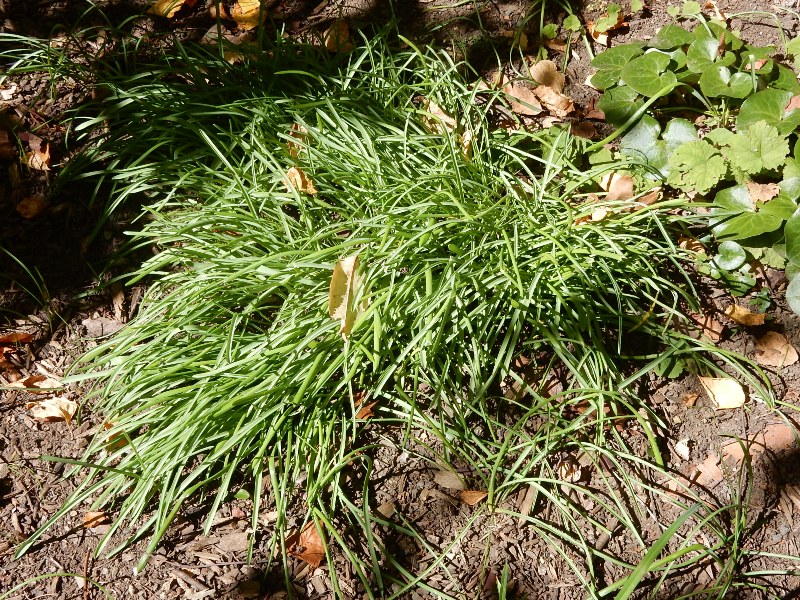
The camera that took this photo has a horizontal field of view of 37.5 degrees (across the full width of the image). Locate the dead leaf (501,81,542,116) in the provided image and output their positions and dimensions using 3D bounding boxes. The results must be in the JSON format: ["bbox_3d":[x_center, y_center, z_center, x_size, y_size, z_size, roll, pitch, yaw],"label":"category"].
[{"bbox_3d":[0.181,-0.295,1.738,0.046,0.015,0.072,-16,52,-13],"label":"dead leaf"}]

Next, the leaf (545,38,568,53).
[{"bbox_3d":[0.218,-0.357,1.655,0.029,0.010,0.020,0,48,0],"label":"leaf"}]

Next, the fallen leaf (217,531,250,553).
[{"bbox_3d":[-0.179,0.262,1.274,0.034,0.010,0.020,1,50,1],"label":"fallen leaf"}]

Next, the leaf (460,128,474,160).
[{"bbox_3d":[0.086,-0.200,1.522,0.015,0.035,0.035,3,48,3],"label":"leaf"}]

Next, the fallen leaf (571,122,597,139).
[{"bbox_3d":[0.238,-0.220,1.532,0.031,0.010,0.021,0,48,0],"label":"fallen leaf"}]

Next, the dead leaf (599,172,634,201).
[{"bbox_3d":[0.260,-0.137,1.418,0.039,0.020,0.028,0,63,0],"label":"dead leaf"}]

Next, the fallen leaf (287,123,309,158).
[{"bbox_3d":[-0.130,-0.204,1.512,0.023,0.035,0.042,-2,48,-2],"label":"fallen leaf"}]

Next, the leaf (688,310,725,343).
[{"bbox_3d":[0.387,0.033,1.458,0.026,0.014,0.047,-15,50,-13],"label":"leaf"}]

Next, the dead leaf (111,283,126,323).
[{"bbox_3d":[-0.355,0.005,1.488,0.017,0.012,0.059,-10,51,-9],"label":"dead leaf"}]

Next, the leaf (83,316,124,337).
[{"bbox_3d":[-0.368,0.032,1.465,0.048,0.010,0.021,-9,49,-8],"label":"leaf"}]

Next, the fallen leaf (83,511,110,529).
[{"bbox_3d":[-0.325,0.238,1.273,0.029,0.014,0.015,-1,48,-1],"label":"fallen leaf"}]

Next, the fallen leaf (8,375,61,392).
[{"bbox_3d":[-0.388,0.089,1.251,0.051,0.013,0.015,0,48,0],"label":"fallen leaf"}]

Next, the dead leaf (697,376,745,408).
[{"bbox_3d":[0.340,0.098,1.243,0.043,0.014,0.033,0,48,0],"label":"dead leaf"}]

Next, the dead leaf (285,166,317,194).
[{"bbox_3d":[-0.124,-0.145,1.452,0.031,0.020,0.047,-17,52,-14],"label":"dead leaf"}]

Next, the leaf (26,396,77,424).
[{"bbox_3d":[-0.406,0.128,1.368,0.059,0.020,0.023,-2,48,-2],"label":"leaf"}]

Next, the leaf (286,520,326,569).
[{"bbox_3d":[-0.097,0.260,1.267,0.038,0.022,0.042,14,51,11],"label":"leaf"}]

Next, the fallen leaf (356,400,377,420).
[{"bbox_3d":[-0.035,0.129,1.365,0.033,0.018,0.015,-25,53,-21],"label":"fallen leaf"}]

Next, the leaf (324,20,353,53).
[{"bbox_3d":[-0.085,-0.366,1.638,0.038,0.020,0.043,0,58,0],"label":"leaf"}]

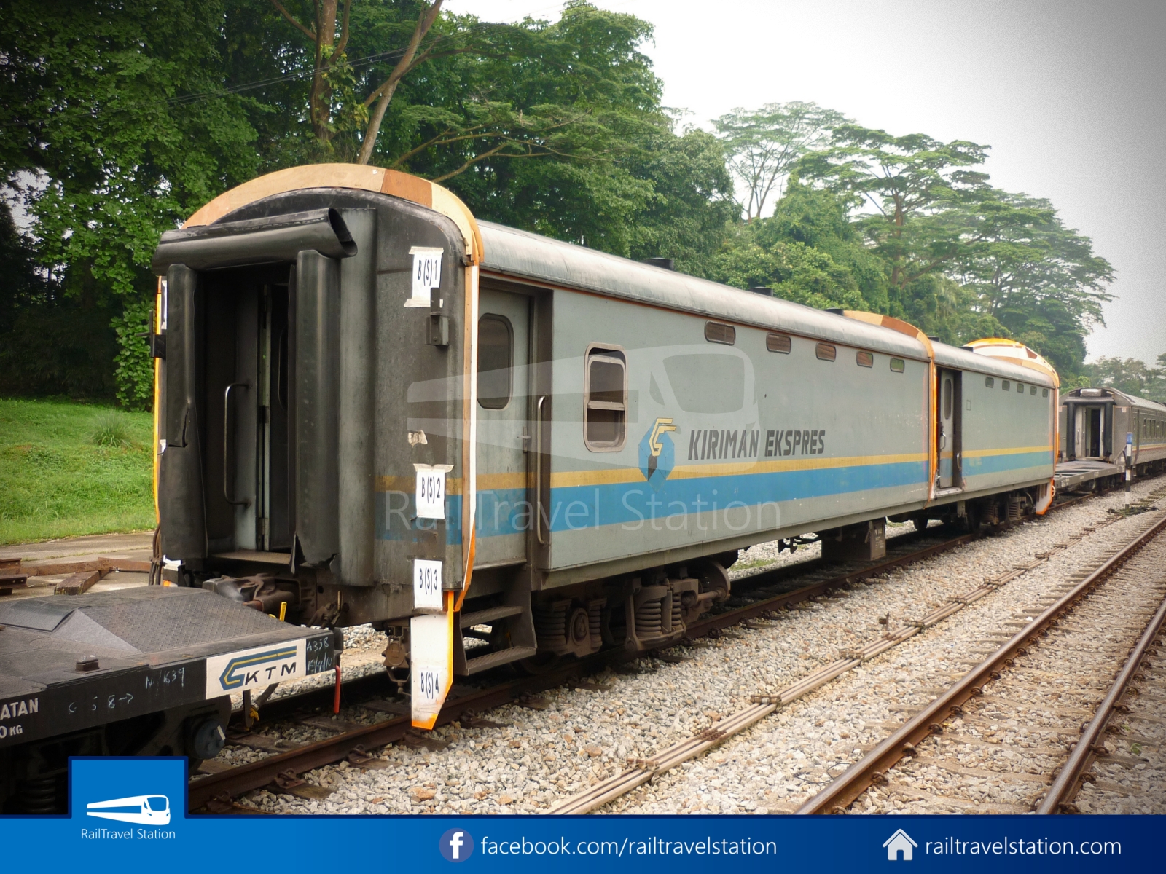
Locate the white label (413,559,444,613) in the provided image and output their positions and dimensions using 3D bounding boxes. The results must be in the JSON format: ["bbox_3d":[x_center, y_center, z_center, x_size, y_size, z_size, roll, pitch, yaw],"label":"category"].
[{"bbox_3d":[-0.930,0.895,6.691,0.215,0.297,0.010,1,1,32],"label":"white label"}]

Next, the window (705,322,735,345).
[{"bbox_3d":[1.181,-0.886,9.584,0.050,0.173,0.640,1,1,32],"label":"window"}]

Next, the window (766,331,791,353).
[{"bbox_3d":[1.885,-0.899,10.716,0.050,0.181,0.645,1,1,32],"label":"window"}]

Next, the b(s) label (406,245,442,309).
[{"bbox_3d":[-0.960,-0.962,6.705,0.295,0.363,0.010,1,1,32],"label":"b(s) label"}]

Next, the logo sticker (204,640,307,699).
[{"bbox_3d":[-1.569,1.118,5.382,0.010,0.191,0.621,1,1,32],"label":"logo sticker"}]

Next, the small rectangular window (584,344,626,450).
[{"bbox_3d":[0.154,-0.288,8.249,0.060,0.792,0.623,1,0,32],"label":"small rectangular window"}]

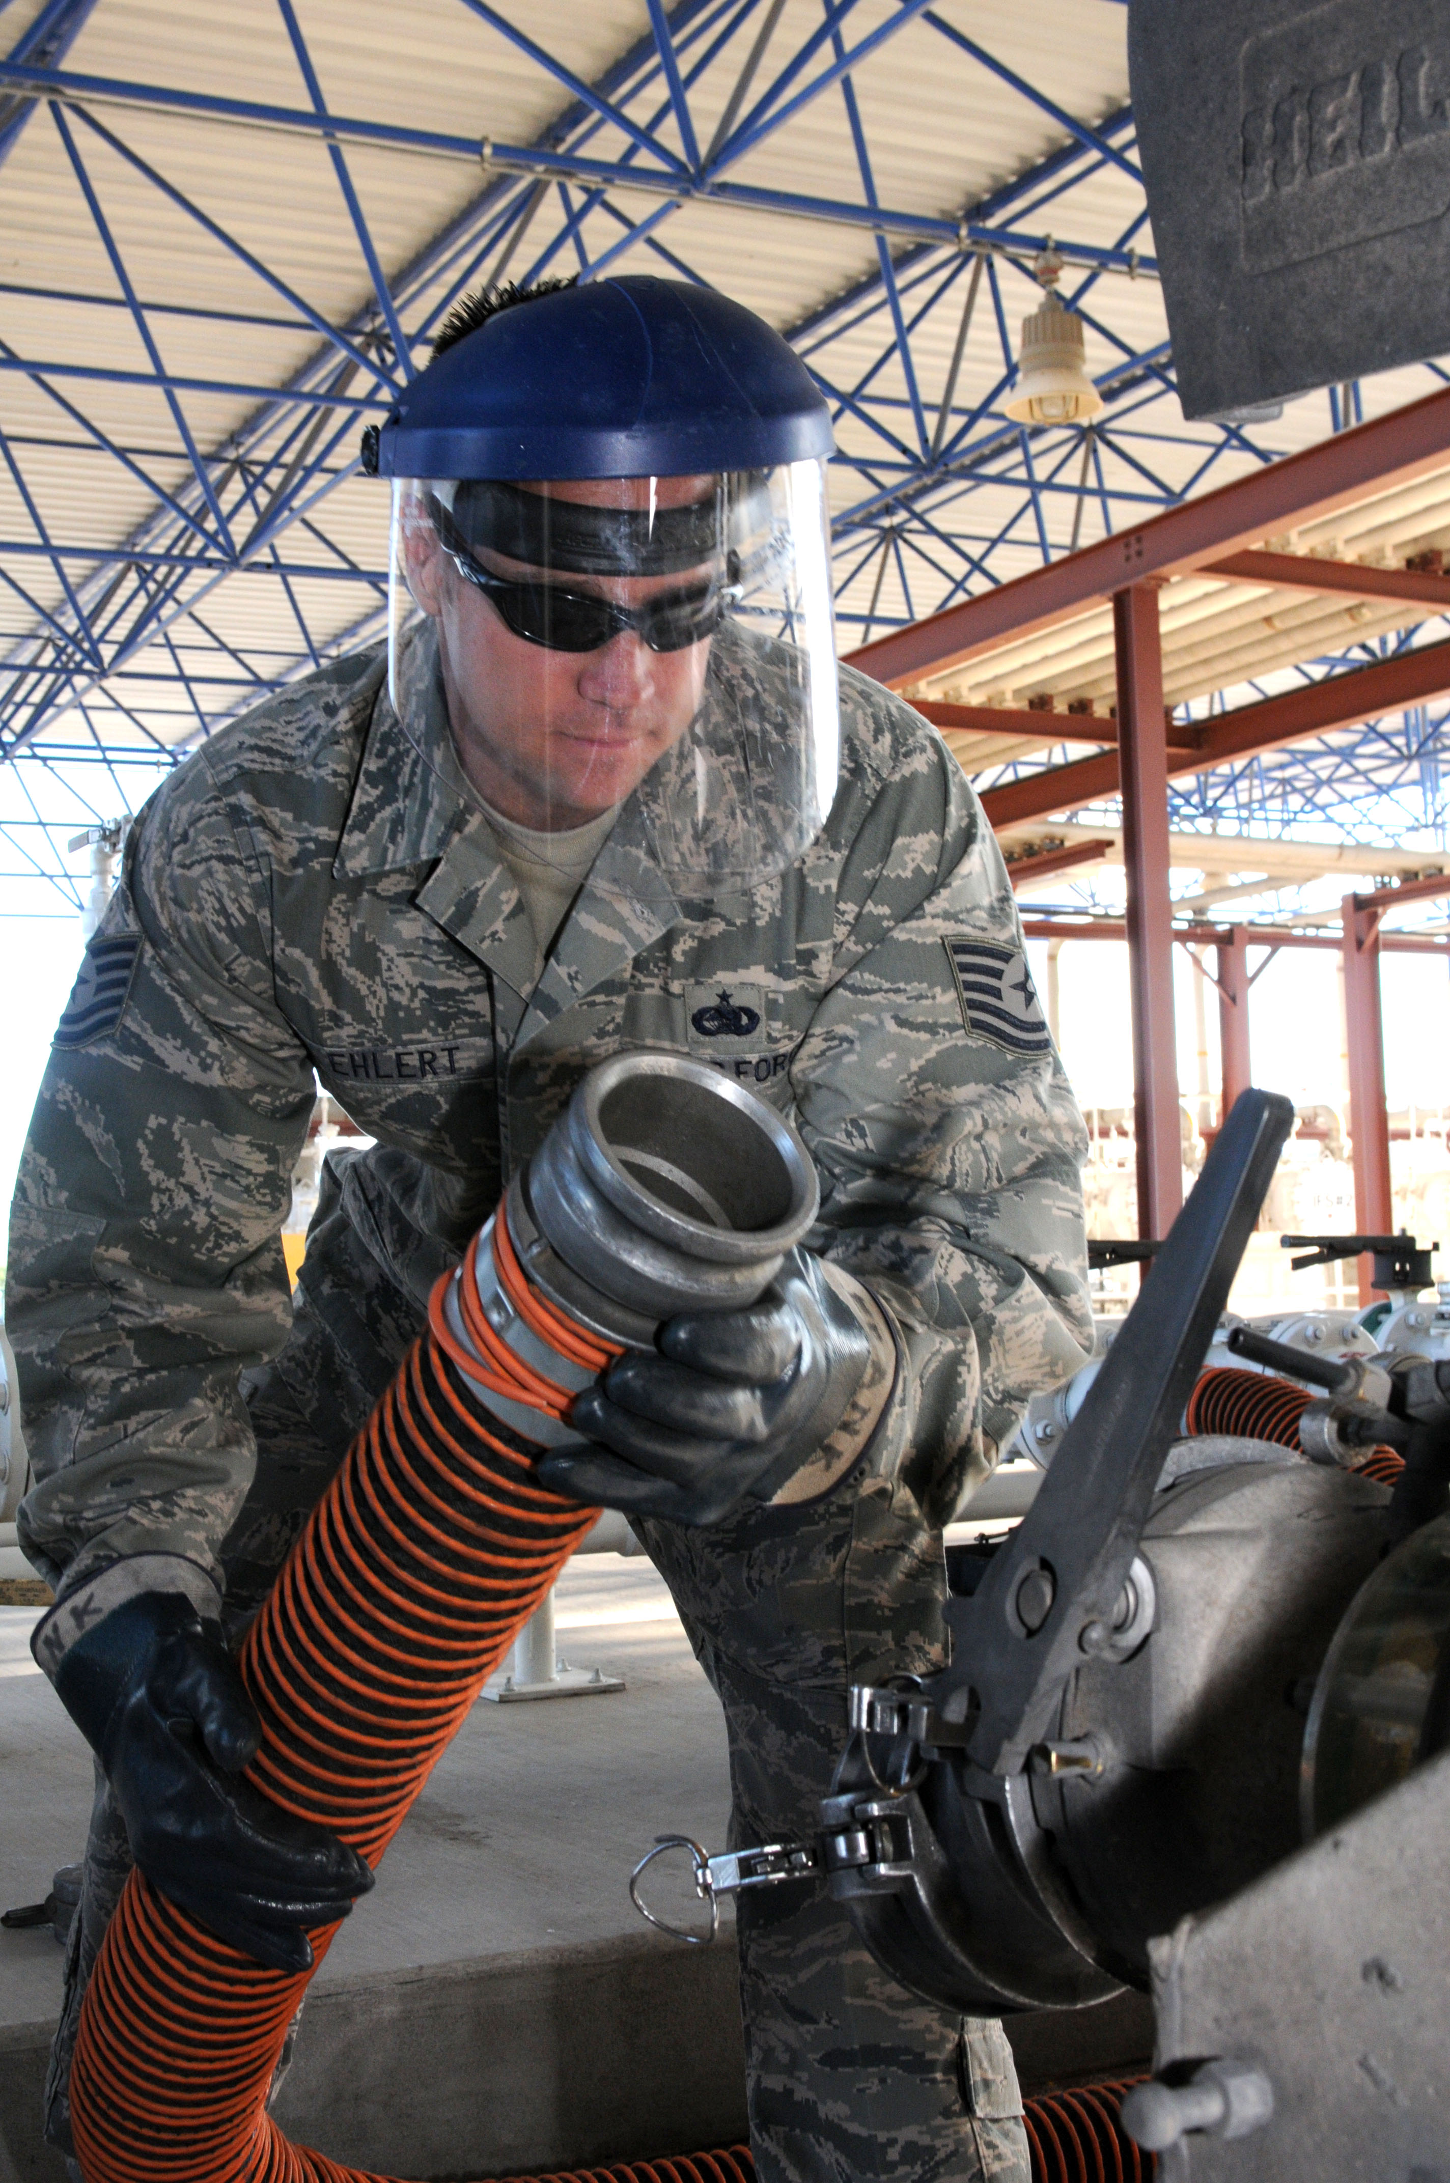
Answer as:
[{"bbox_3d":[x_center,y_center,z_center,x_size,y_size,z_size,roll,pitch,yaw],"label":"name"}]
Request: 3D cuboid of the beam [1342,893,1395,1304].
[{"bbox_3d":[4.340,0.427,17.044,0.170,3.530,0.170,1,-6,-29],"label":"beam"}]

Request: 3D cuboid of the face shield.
[{"bbox_3d":[-0.033,-0.221,1.315,0.238,0.210,0.150,-9,19,-18],"label":"face shield"}]

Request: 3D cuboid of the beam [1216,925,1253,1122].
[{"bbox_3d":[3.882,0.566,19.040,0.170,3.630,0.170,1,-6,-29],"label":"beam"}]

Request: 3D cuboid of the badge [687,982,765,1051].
[{"bbox_3d":[0.001,-0.044,1.480,0.048,0.043,0.004,-3,28,-8],"label":"badge"}]

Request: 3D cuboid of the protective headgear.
[{"bbox_3d":[-0.053,-0.277,1.349,0.250,0.300,0.260,-9,19,-18],"label":"protective headgear"}]

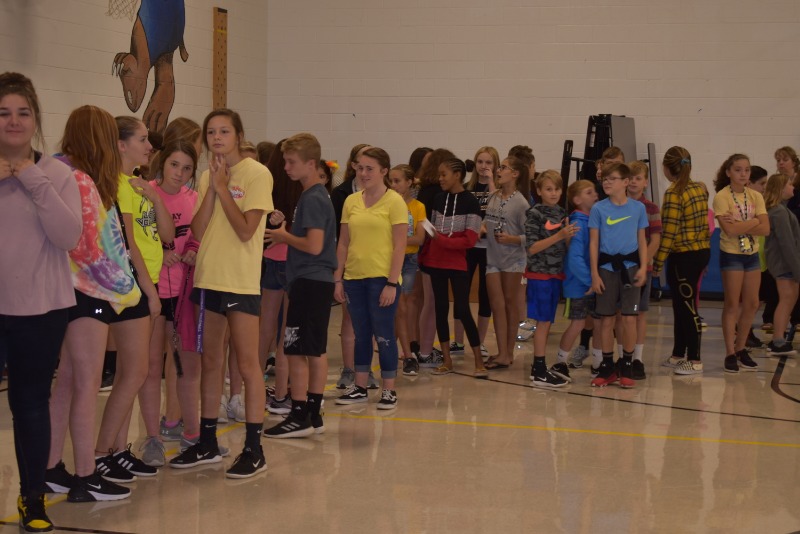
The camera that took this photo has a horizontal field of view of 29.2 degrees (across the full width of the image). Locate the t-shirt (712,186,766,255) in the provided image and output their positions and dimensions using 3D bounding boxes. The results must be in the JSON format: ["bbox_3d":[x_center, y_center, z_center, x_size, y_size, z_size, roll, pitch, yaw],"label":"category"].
[{"bbox_3d":[2.484,-0.334,11.223,0.390,0.500,0.230,0,4,-11],"label":"t-shirt"}]

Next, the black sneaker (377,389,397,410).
[{"bbox_3d":[-0.075,0.774,9.008,0.098,0.100,0.255,2,4,9],"label":"black sneaker"}]

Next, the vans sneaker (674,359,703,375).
[{"bbox_3d":[2.031,0.704,10.755,0.250,0.085,0.092,-1,4,-31],"label":"vans sneaker"}]

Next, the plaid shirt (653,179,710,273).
[{"bbox_3d":[1.983,-0.285,10.803,0.320,0.640,0.400,4,5,38],"label":"plaid shirt"}]

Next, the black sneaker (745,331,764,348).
[{"bbox_3d":[2.870,0.603,12.553,0.250,0.100,0.090,1,4,2],"label":"black sneaker"}]

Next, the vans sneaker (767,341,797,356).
[{"bbox_3d":[3.002,0.638,12.065,0.243,0.098,0.090,2,4,12],"label":"vans sneaker"}]

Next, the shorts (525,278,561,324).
[{"bbox_3d":[0.948,0.194,10.100,0.225,0.340,0.265,3,4,28],"label":"shorts"}]

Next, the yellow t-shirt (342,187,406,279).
[{"bbox_3d":[-0.151,-0.192,9.077,0.410,0.560,0.250,3,4,23],"label":"yellow t-shirt"}]

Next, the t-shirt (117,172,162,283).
[{"bbox_3d":[-1.211,-0.177,6.955,0.250,0.520,0.370,2,4,18],"label":"t-shirt"}]

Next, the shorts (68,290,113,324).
[{"bbox_3d":[-1.351,0.117,6.569,0.265,0.270,0.340,0,4,-10],"label":"shorts"}]

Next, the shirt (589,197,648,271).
[{"bbox_3d":[1.441,-0.214,10.090,0.400,0.475,0.225,1,4,7],"label":"shirt"}]

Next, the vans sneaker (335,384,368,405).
[{"bbox_3d":[-0.286,0.761,9.157,0.095,0.098,0.262,5,5,44],"label":"vans sneaker"}]

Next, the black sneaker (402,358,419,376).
[{"bbox_3d":[0.073,0.677,10.482,0.095,0.105,0.250,0,4,-10],"label":"black sneaker"}]

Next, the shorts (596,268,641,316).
[{"bbox_3d":[1.442,0.139,10.120,0.305,0.360,0.225,1,4,6],"label":"shorts"}]

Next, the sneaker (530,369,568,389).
[{"bbox_3d":[0.993,0.725,10.144,0.255,0.107,0.092,2,4,20],"label":"sneaker"}]

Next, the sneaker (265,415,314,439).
[{"bbox_3d":[-0.577,0.823,8.011,0.285,0.112,0.103,-1,4,-31],"label":"sneaker"}]

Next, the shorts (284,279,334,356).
[{"bbox_3d":[-0.474,0.249,8.035,0.265,0.450,0.340,0,4,-10],"label":"shorts"}]

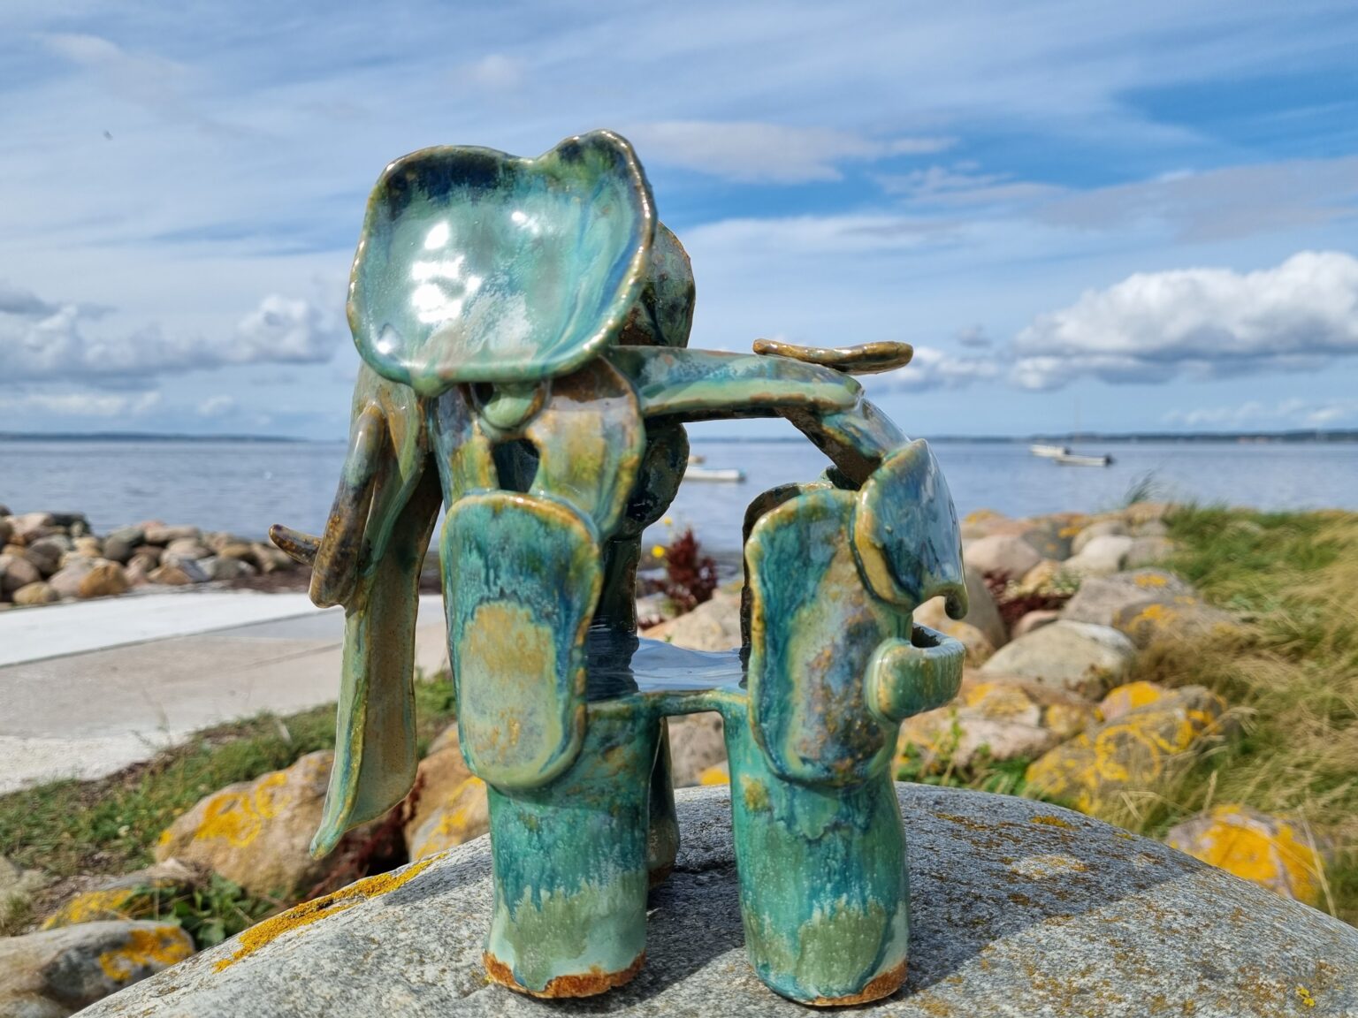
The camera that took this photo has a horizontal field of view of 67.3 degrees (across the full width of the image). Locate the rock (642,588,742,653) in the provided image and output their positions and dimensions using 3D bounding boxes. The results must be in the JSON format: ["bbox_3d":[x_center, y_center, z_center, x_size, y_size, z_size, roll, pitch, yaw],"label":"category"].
[{"bbox_3d":[0.114,0.526,4.400,0.537,0.360,0.460,0,4,2],"label":"rock"}]

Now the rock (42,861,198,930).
[{"bbox_3d":[-1.124,0.787,2.050,0.312,0.170,0.280,-2,4,-29],"label":"rock"}]

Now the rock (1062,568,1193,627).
[{"bbox_3d":[2.241,0.475,5.100,0.659,0.350,0.500,2,4,24],"label":"rock"}]

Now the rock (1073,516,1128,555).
[{"bbox_3d":[2.984,0.221,7.200,0.407,0.320,0.380,2,4,23],"label":"rock"}]

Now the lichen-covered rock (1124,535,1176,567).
[{"bbox_3d":[3.190,0.291,6.900,0.362,0.250,0.320,2,4,25],"label":"lichen-covered rock"}]

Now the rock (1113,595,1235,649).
[{"bbox_3d":[2.315,0.534,4.750,0.566,0.270,0.420,2,4,26],"label":"rock"}]

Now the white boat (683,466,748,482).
[{"bbox_3d":[1.630,-1.986,57.000,4.500,0.850,1.700,-1,4,-8],"label":"white boat"}]

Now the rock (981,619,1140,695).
[{"bbox_3d":[1.487,0.593,4.000,0.589,0.310,0.480,1,4,21],"label":"rock"}]

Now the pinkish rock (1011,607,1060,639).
[{"bbox_3d":[1.620,0.533,4.600,0.260,0.200,0.260,1,4,20],"label":"pinkish rock"}]

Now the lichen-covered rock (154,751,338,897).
[{"bbox_3d":[-0.966,0.732,2.350,0.477,0.330,0.380,-2,4,-23],"label":"lichen-covered rock"}]

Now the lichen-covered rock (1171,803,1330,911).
[{"bbox_3d":[1.143,0.709,2.050,0.325,0.240,0.300,2,4,30],"label":"lichen-covered rock"}]

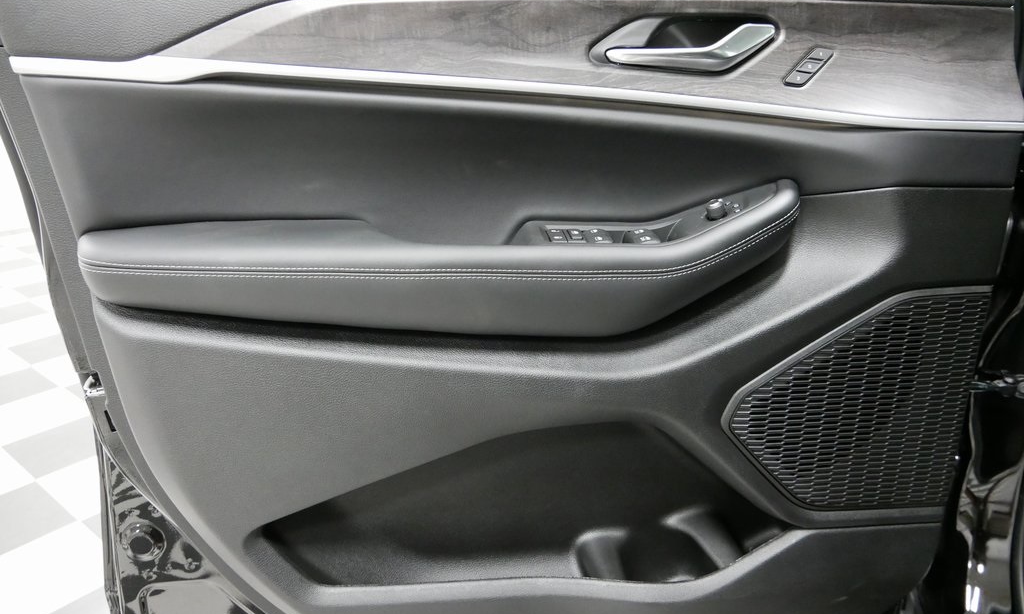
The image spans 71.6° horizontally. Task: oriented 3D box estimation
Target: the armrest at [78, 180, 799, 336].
[{"bbox_3d":[-0.040,-0.045,0.681,0.690,0.145,0.113,-1,19,-6],"label":"armrest"}]

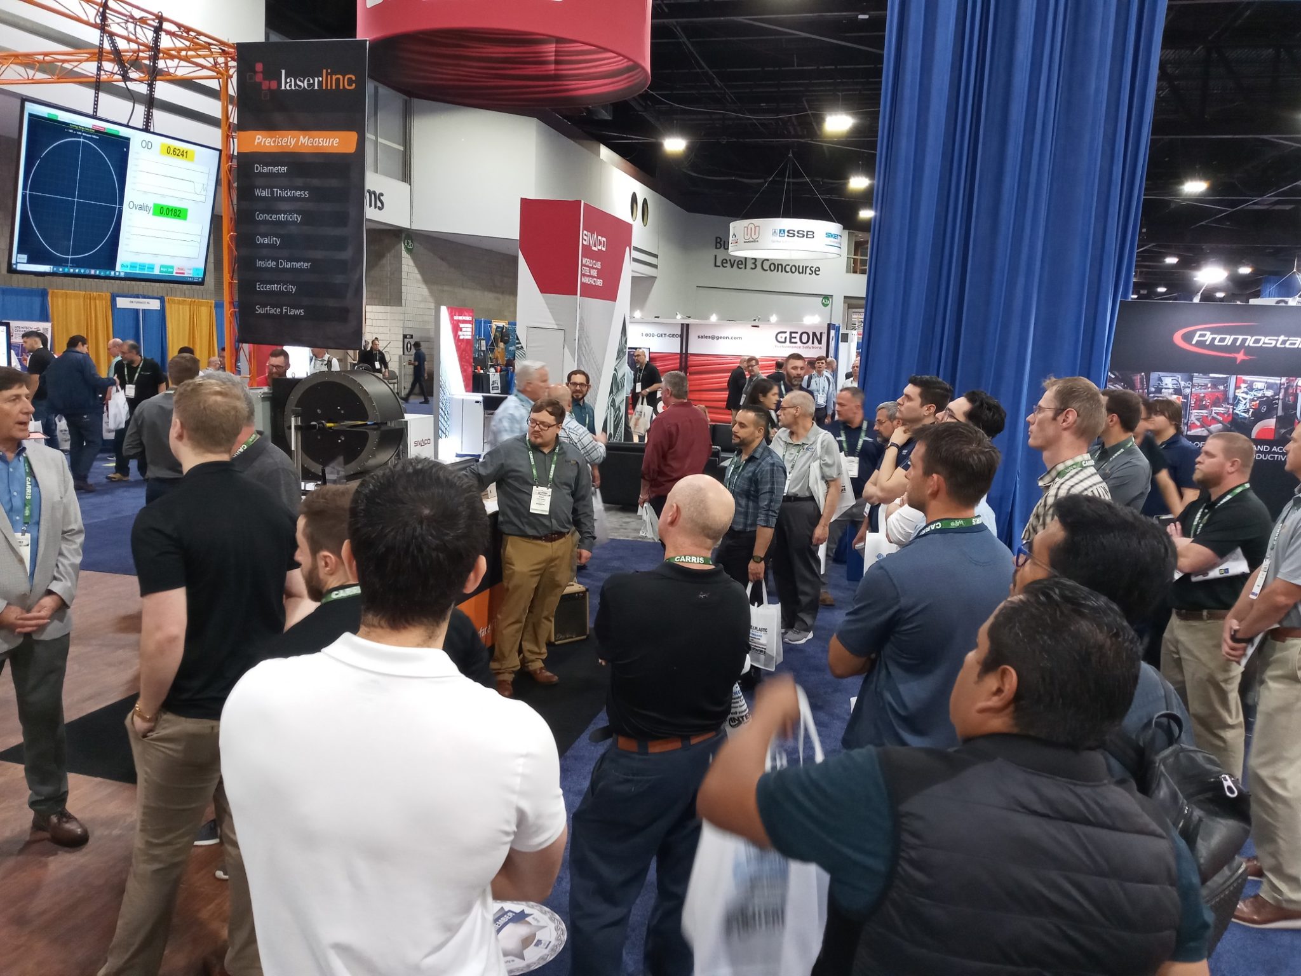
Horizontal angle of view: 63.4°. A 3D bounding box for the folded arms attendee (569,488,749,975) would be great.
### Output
[{"bbox_3d":[0.034,0.794,2.825,0.480,1.680,0.400,1,8,-10],"label":"folded arms attendee"}]

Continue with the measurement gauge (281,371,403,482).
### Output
[{"bbox_3d":[-1.915,-0.400,6.620,0.640,0.650,0.380,3,8,8],"label":"measurement gauge"}]

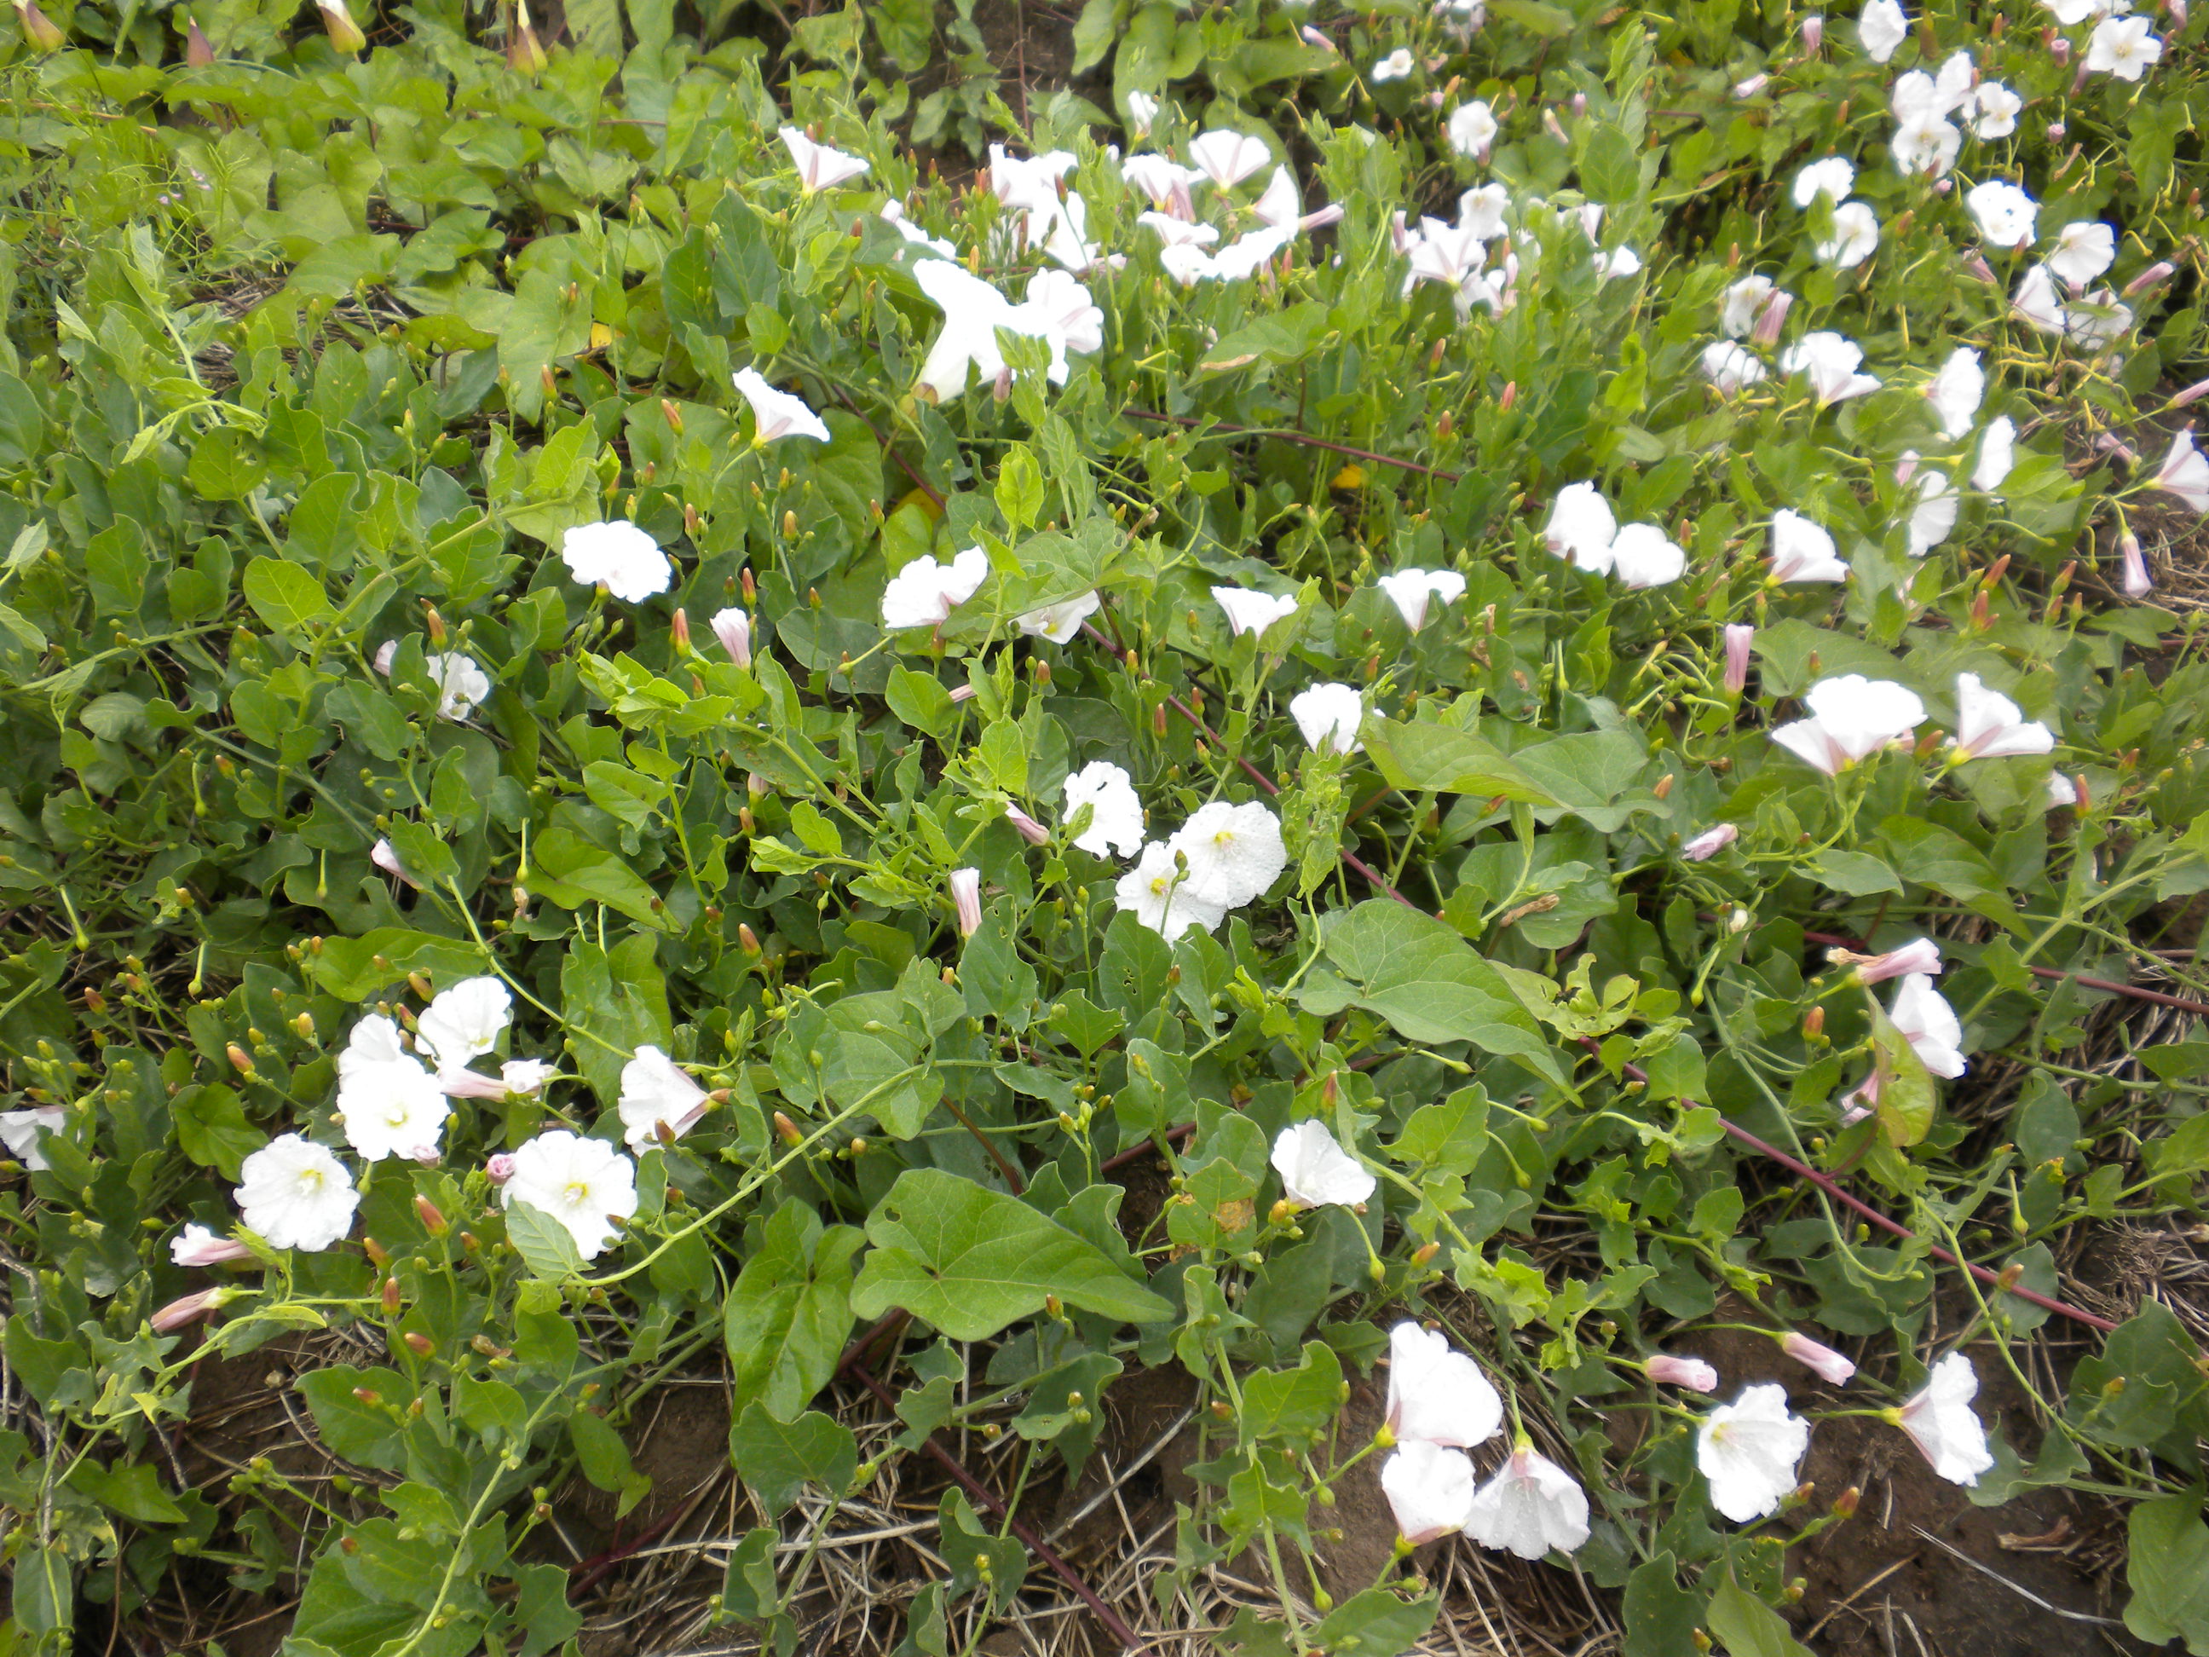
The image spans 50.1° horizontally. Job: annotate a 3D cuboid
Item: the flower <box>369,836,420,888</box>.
[{"bbox_3d":[-0.210,0.011,0.700,0.010,0.023,0.010,-16,31,37],"label":"flower"}]

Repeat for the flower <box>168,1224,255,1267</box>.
[{"bbox_3d":[-0.228,0.106,0.603,0.023,0.011,0.012,9,37,-29],"label":"flower"}]

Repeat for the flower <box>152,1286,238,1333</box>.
[{"bbox_3d":[-0.195,0.103,0.505,0.019,0.006,0.006,-26,90,-12],"label":"flower"}]

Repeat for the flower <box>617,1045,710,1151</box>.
[{"bbox_3d":[-0.107,0.066,0.575,0.020,0.026,0.026,3,35,-28],"label":"flower"}]

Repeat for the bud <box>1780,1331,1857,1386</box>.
[{"bbox_3d":[0.179,0.133,0.592,0.021,0.009,0.009,28,50,35],"label":"bud"}]

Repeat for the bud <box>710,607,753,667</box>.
[{"bbox_3d":[-0.109,-0.056,0.690,0.011,0.018,0.011,-17,24,-7],"label":"bud"}]

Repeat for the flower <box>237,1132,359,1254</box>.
[{"bbox_3d":[-0.181,0.082,0.530,0.028,0.026,0.017,-4,1,-4],"label":"flower"}]

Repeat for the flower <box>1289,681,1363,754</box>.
[{"bbox_3d":[0.061,-0.029,0.630,0.022,0.018,0.022,-13,21,0],"label":"flower"}]

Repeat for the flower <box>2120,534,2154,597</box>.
[{"bbox_3d":[0.302,-0.077,0.690,0.007,0.007,0.018,-12,84,0],"label":"flower"}]

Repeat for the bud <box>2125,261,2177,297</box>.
[{"bbox_3d":[0.385,-0.202,0.870,0.018,0.007,0.007,-27,39,12],"label":"bud"}]

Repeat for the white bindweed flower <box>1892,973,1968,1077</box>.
[{"bbox_3d":[0.243,0.064,0.713,0.024,0.034,0.034,-22,43,7],"label":"white bindweed flower"}]

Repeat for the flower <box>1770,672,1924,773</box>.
[{"bbox_3d":[0.248,-0.033,0.791,0.048,0.048,0.029,4,88,5],"label":"flower"}]

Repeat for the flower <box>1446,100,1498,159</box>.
[{"bbox_3d":[0.182,-0.344,1.164,0.027,0.027,0.018,27,27,26],"label":"flower"}]

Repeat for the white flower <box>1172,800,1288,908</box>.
[{"bbox_3d":[0.034,0.007,0.644,0.031,0.031,0.018,-3,18,-3],"label":"white flower"}]

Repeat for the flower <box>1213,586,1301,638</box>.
[{"bbox_3d":[0.042,-0.059,0.660,0.025,0.018,0.024,0,6,0],"label":"flower"}]

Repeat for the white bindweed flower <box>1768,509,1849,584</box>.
[{"bbox_3d":[0.221,-0.085,0.760,0.019,0.031,0.031,-46,46,15],"label":"white bindweed flower"}]

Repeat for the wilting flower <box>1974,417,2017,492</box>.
[{"bbox_3d":[0.269,-0.113,0.715,0.017,0.023,0.022,-18,48,-6],"label":"wilting flower"}]

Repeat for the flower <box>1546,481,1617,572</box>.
[{"bbox_3d":[0.173,-0.107,0.883,0.024,0.035,0.035,-30,47,-1],"label":"flower"}]

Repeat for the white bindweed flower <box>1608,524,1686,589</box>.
[{"bbox_3d":[0.199,-0.098,0.878,0.031,0.031,0.022,13,82,13],"label":"white bindweed flower"}]

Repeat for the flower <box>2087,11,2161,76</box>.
[{"bbox_3d":[0.445,-0.342,1.030,0.032,0.031,0.018,20,14,20],"label":"flower"}]

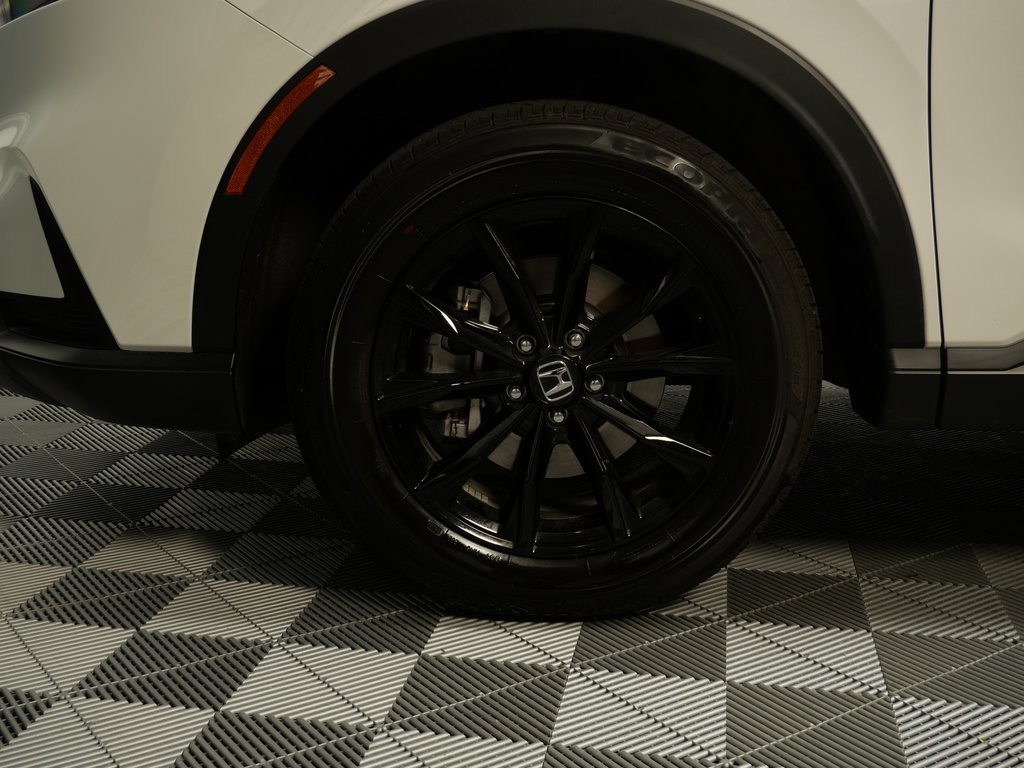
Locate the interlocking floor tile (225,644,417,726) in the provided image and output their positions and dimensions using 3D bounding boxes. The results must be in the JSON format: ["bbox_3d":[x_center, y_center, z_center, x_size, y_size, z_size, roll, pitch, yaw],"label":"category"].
[{"bbox_3d":[-0.239,0.388,1.506,0.201,0.020,0.199,3,13,9],"label":"interlocking floor tile"}]

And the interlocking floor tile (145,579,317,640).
[{"bbox_3d":[-0.405,0.335,1.725,0.201,0.020,0.199,3,13,9],"label":"interlocking floor tile"}]

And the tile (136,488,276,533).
[{"bbox_3d":[-0.538,0.238,2.136,0.201,0.020,0.199,3,13,9],"label":"tile"}]

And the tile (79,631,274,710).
[{"bbox_3d":[-0.437,0.378,1.538,0.201,0.020,0.199,3,13,9],"label":"tile"}]

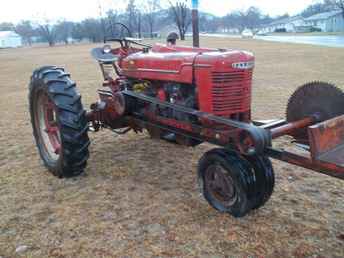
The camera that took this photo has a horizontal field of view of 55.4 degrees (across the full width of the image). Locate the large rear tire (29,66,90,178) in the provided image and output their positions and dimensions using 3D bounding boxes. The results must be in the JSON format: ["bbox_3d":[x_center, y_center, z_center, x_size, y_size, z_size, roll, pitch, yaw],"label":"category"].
[{"bbox_3d":[-1.553,-0.082,4.419,0.330,1.500,1.500,-13,18,-35],"label":"large rear tire"}]

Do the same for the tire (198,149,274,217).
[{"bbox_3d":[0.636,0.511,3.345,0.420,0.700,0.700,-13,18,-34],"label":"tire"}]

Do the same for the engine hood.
[{"bbox_3d":[0.052,-0.757,3.731,0.490,0.390,1.970,-13,18,-35],"label":"engine hood"}]

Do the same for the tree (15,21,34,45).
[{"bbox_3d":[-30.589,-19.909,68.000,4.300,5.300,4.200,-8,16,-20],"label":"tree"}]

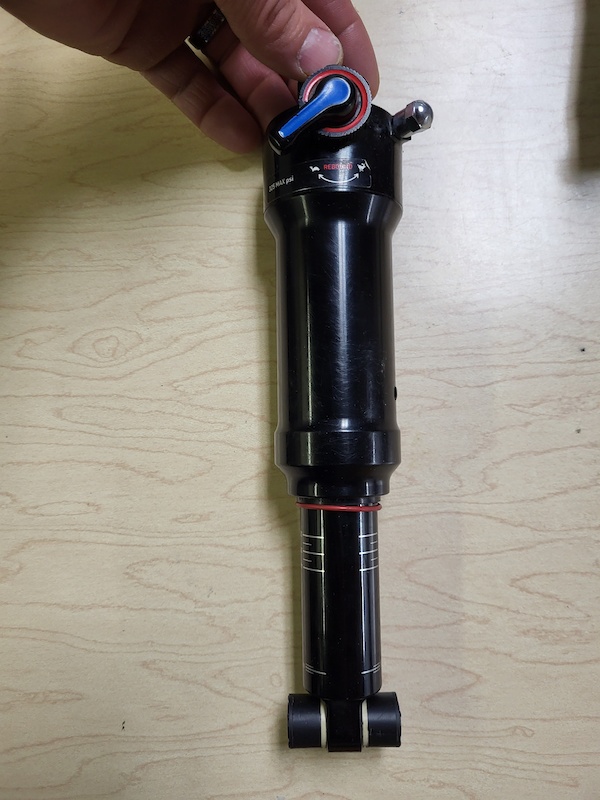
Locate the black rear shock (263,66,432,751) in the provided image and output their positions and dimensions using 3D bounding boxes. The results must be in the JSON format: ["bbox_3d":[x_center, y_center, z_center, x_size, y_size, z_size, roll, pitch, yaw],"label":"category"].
[{"bbox_3d":[0.016,0.004,0.221,0.057,0.059,0.250,-1,90,0],"label":"black rear shock"}]

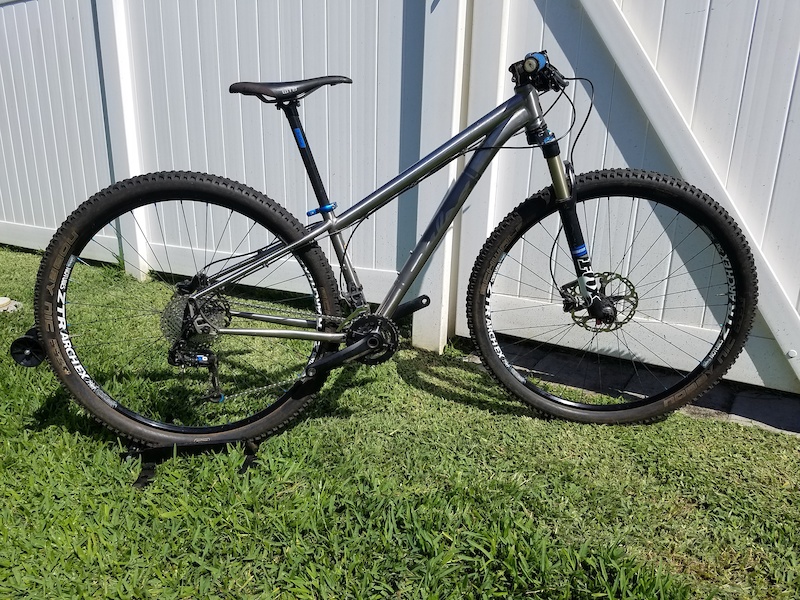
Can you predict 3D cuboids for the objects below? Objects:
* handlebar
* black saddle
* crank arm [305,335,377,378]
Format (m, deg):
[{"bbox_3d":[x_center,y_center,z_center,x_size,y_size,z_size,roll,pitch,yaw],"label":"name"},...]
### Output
[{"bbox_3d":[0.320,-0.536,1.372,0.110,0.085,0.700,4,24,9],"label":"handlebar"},{"bbox_3d":[-0.242,-0.473,1.355,0.270,0.064,0.138,-3,19,-6],"label":"black saddle"},{"bbox_3d":[-0.141,0.135,1.503,0.203,0.034,0.033,-25,20,2],"label":"crank arm"}]

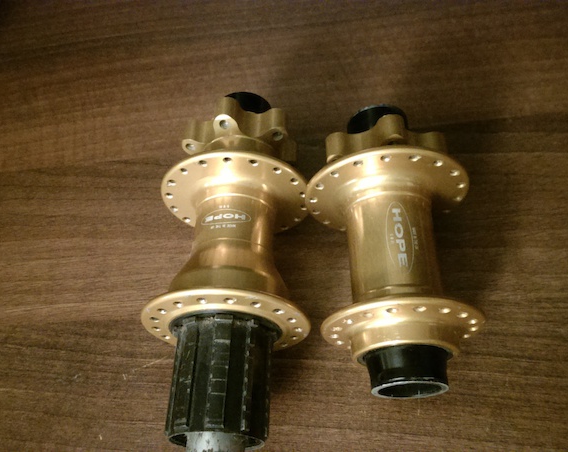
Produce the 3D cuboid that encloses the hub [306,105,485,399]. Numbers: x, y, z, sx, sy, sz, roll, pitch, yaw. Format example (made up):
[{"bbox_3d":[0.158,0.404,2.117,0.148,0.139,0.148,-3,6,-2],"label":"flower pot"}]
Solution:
[{"bbox_3d":[0.040,0.006,0.222,0.062,0.062,0.110,-4,60,6],"label":"hub"}]

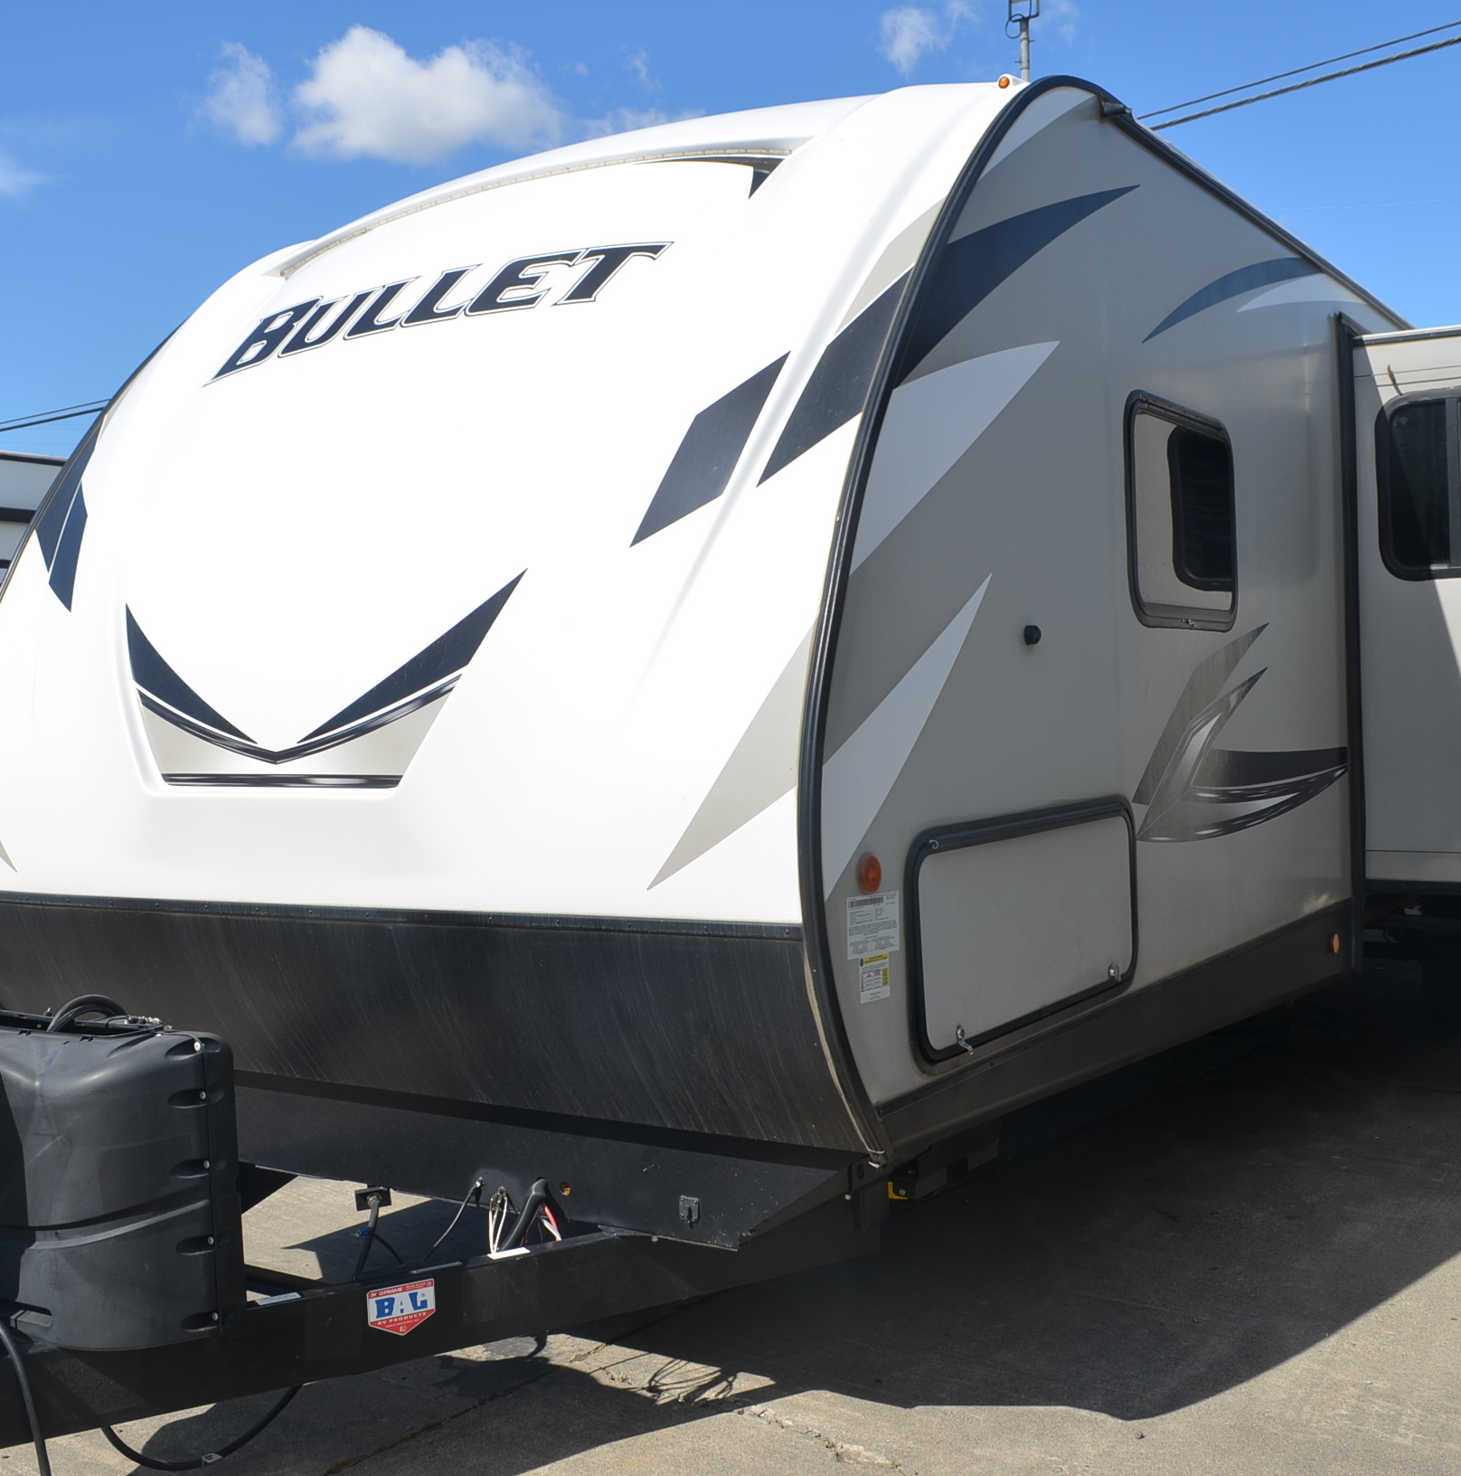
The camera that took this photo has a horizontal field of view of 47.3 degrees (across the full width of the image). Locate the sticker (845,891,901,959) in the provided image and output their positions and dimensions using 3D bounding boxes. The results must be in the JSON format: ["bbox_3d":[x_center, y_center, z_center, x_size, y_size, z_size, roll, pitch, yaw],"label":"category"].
[{"bbox_3d":[0.245,0.319,2.851,0.006,0.105,0.180,-2,1,34],"label":"sticker"}]

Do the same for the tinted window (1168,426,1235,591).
[{"bbox_3d":[1.227,-0.584,4.342,0.030,0.390,0.475,-2,1,34],"label":"tinted window"}]

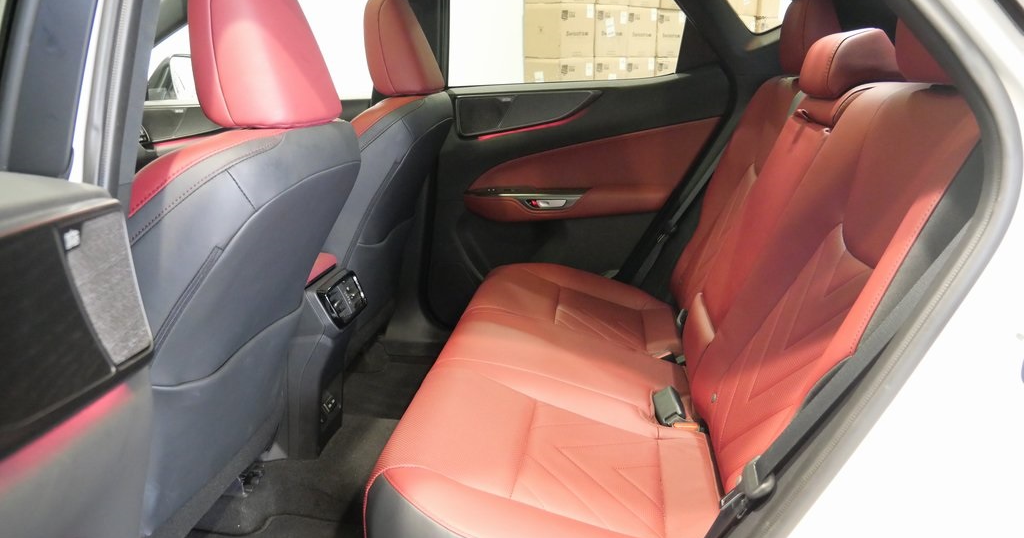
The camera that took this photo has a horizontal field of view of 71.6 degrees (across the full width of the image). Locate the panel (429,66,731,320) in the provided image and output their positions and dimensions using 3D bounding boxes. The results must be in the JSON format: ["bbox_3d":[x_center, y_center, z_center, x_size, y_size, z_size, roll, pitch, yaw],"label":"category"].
[{"bbox_3d":[0.176,-0.185,2.103,0.869,0.778,0.131,2,18,7],"label":"panel"}]

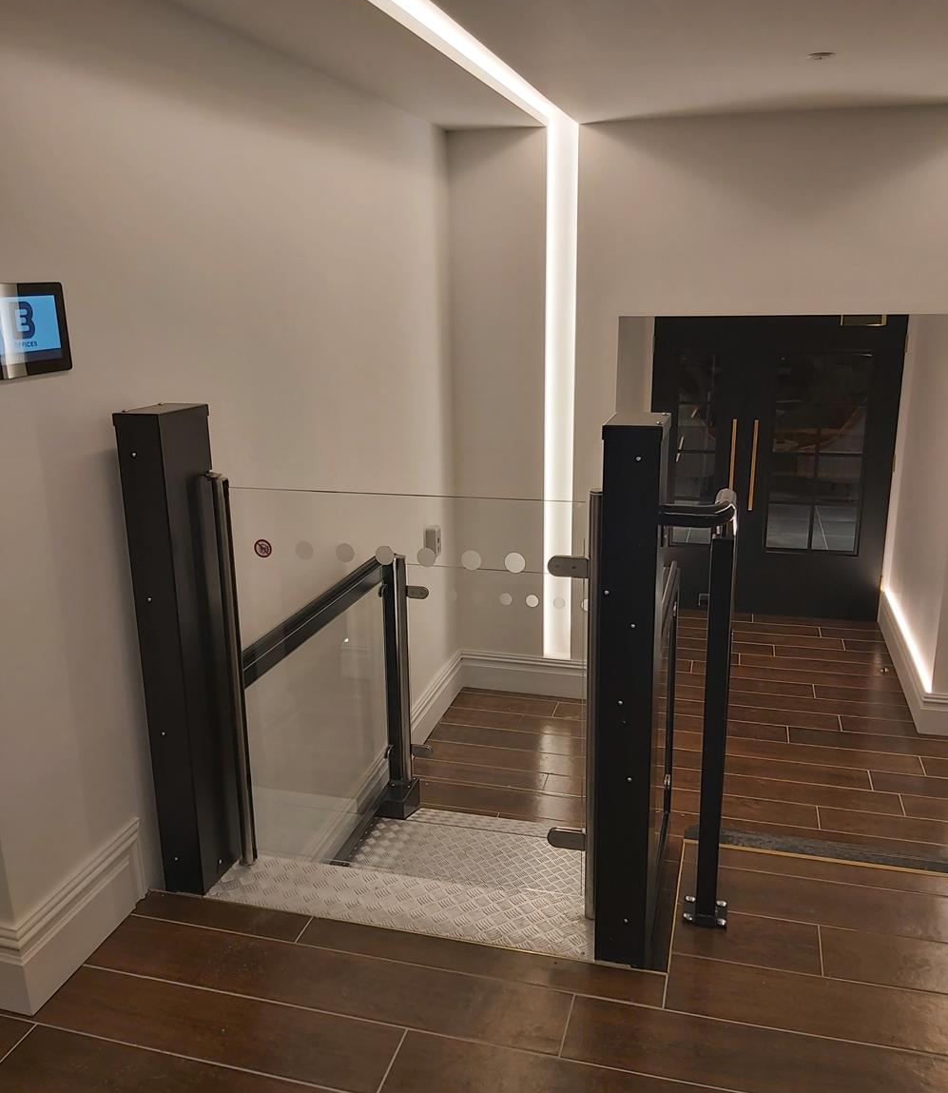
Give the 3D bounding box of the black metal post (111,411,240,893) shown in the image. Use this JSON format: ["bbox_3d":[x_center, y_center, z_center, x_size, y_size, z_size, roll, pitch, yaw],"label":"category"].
[{"bbox_3d":[-0.771,0.287,2.526,0.117,1.302,0.223,3,15,15],"label":"black metal post"}]

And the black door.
[{"bbox_3d":[1.978,-0.522,6.419,1.570,2.060,0.050,3,15,15],"label":"black door"}]

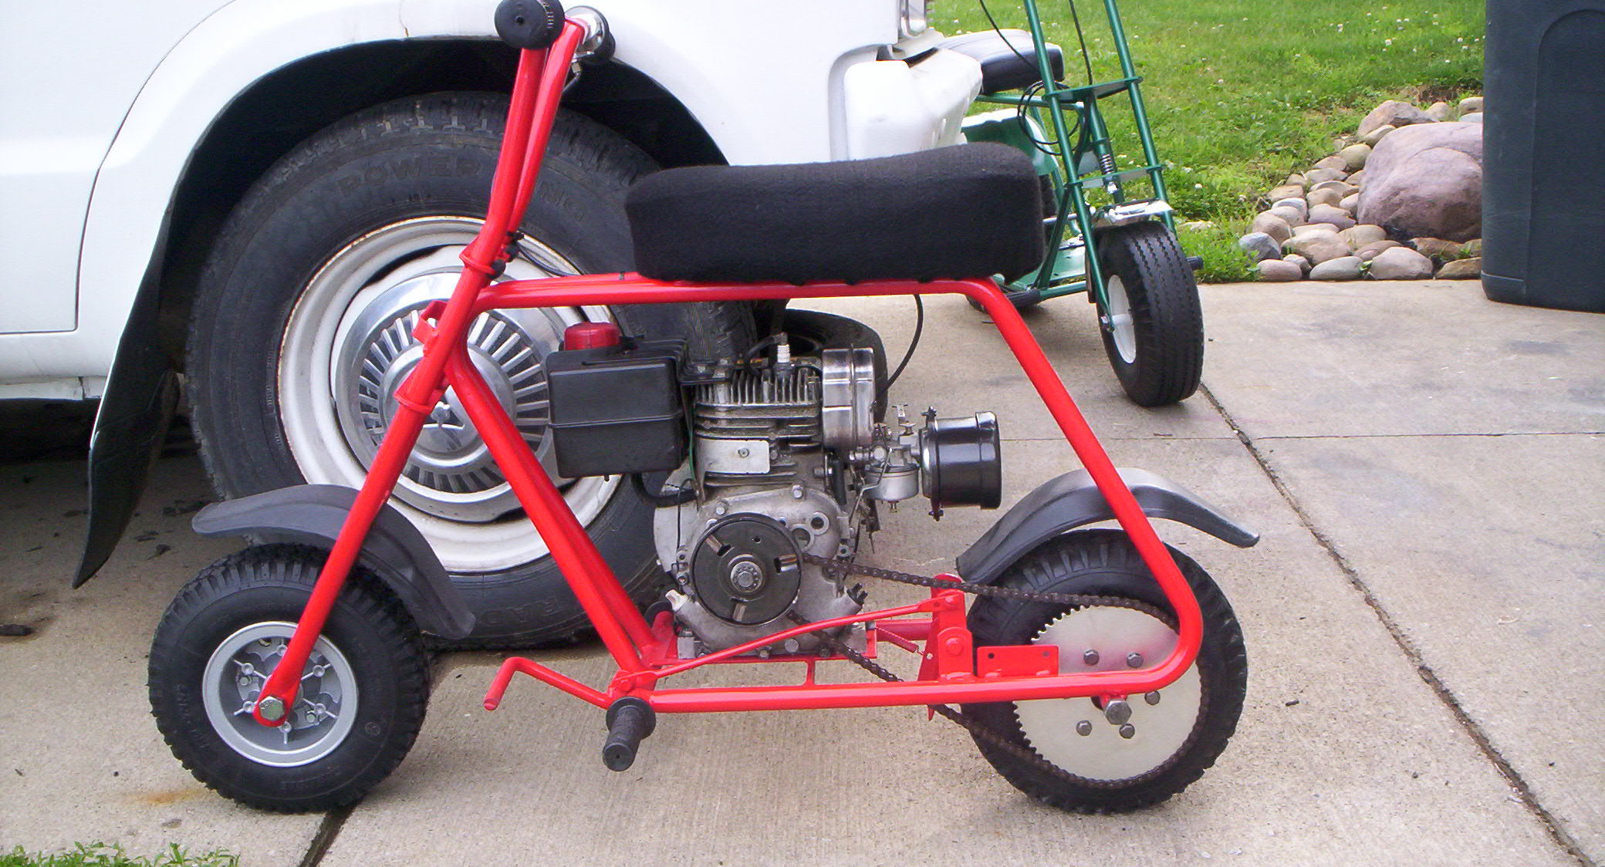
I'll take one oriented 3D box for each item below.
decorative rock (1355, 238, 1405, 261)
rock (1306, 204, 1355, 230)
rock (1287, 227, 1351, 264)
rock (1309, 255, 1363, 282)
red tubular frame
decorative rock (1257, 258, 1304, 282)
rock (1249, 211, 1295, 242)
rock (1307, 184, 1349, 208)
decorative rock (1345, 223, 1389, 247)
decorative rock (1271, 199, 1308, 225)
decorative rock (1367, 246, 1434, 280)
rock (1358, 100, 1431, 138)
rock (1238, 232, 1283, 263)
[{"bbox_3d":[1.583,-0.496,4.680,0.141,0.072,0.117,-1,15,3],"label":"decorative rock"},{"bbox_3d":[1.513,-0.617,4.893,0.144,0.081,0.121,-1,15,3],"label":"rock"},{"bbox_3d":[1.415,-0.508,4.680,0.182,0.109,0.151,-1,15,3],"label":"rock"},{"bbox_3d":[1.413,-0.439,4.532,0.143,0.066,0.120,-1,15,3],"label":"rock"},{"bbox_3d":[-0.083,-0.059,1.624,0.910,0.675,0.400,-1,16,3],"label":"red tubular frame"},{"bbox_3d":[1.226,-0.421,4.376,0.116,0.050,0.085,-1,15,2],"label":"decorative rock"},{"bbox_3d":[1.344,-0.585,4.880,0.133,0.092,0.120,-1,15,2],"label":"rock"},{"bbox_3d":[1.556,-0.700,5.062,0.123,0.080,0.103,-1,15,3],"label":"rock"},{"bbox_3d":[1.569,-0.544,4.748,0.133,0.074,0.120,-1,15,2],"label":"decorative rock"},{"bbox_3d":[1.403,-0.634,4.924,0.108,0.086,0.091,-1,15,3],"label":"decorative rock"},{"bbox_3d":[1.534,-0.439,4.368,0.173,0.076,0.130,-1,15,2],"label":"decorative rock"},{"bbox_3d":[1.995,-1.054,5.755,0.245,0.134,0.205,-1,15,3],"label":"rock"},{"bbox_3d":[1.247,-0.501,4.650,0.123,0.090,0.103,-1,15,3],"label":"rock"}]

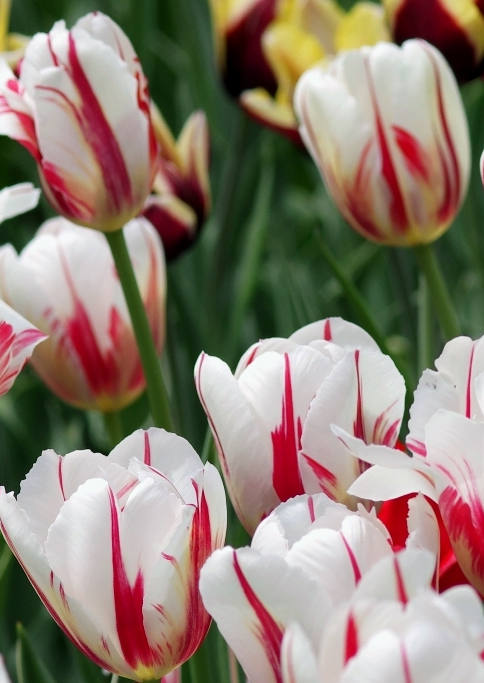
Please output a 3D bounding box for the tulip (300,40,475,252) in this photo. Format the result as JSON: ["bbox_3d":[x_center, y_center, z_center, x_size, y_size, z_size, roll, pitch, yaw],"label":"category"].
[{"bbox_3d":[0.052,-0.072,1.570,0.062,0.071,0.062,-9,17,0],"label":"tulip"}]

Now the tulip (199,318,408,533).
[{"bbox_3d":[0.019,0.030,1.420,0.070,0.066,0.066,0,17,0],"label":"tulip"}]

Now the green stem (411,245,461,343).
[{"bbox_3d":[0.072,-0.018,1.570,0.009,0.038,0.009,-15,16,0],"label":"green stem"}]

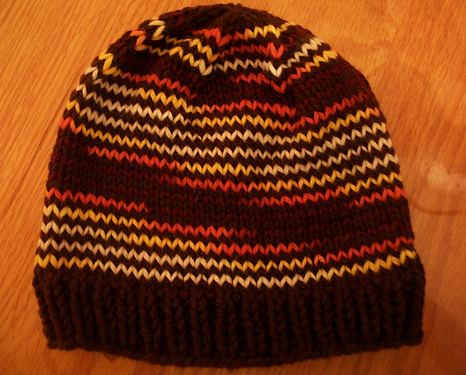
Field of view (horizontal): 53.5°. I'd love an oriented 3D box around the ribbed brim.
[{"bbox_3d":[-0.002,0.066,0.249,0.215,0.028,0.056,0,72,0],"label":"ribbed brim"}]

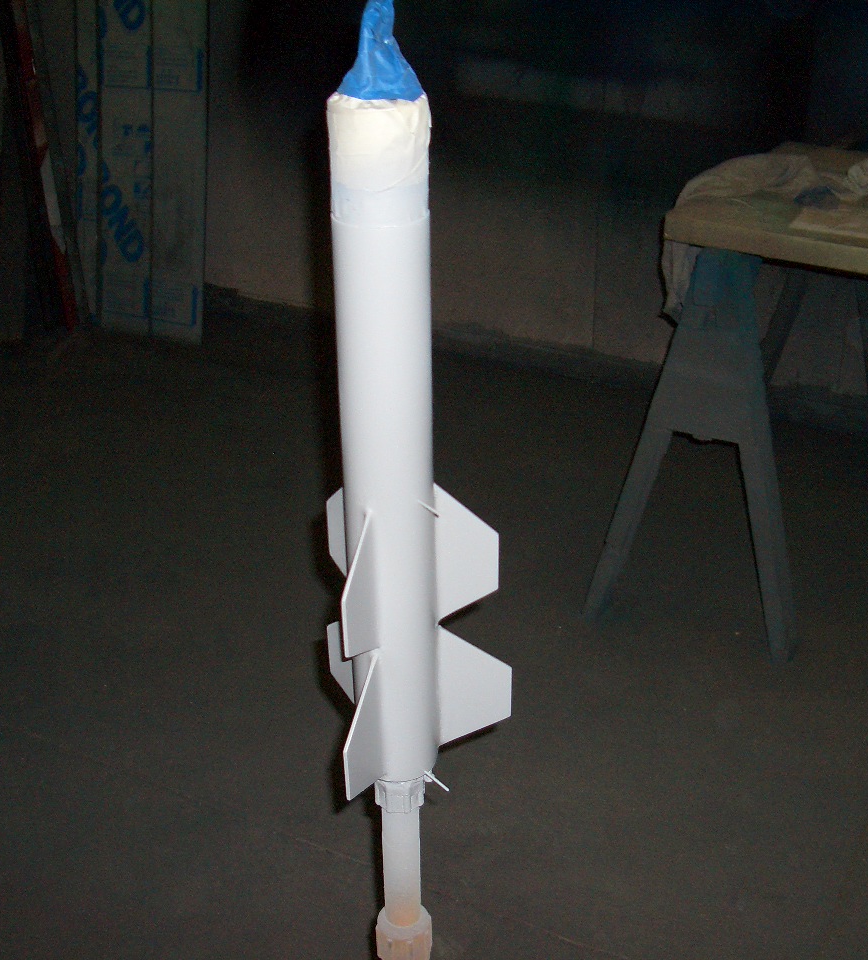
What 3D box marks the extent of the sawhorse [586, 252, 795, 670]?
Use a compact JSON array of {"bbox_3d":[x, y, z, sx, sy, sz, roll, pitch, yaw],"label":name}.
[{"bbox_3d":[0.752,-0.233,2.889,0.432,0.783,1.015,13,30,26],"label":"sawhorse"}]

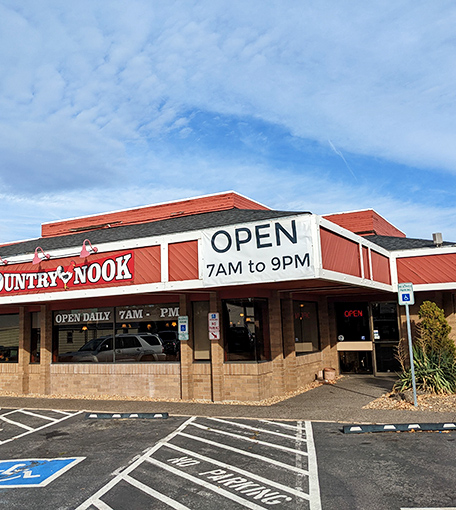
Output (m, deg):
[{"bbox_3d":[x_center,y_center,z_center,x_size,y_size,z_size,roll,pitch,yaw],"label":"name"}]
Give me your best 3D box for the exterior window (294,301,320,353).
[{"bbox_3d":[2.203,2.059,15.072,0.100,1.478,2.464,-6,-9,28],"label":"exterior window"}]

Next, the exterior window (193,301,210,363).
[{"bbox_3d":[-0.614,1.877,12.935,0.560,1.495,0.100,-6,-9,28],"label":"exterior window"}]

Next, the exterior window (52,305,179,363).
[{"bbox_3d":[-3.072,2.149,14.241,4.519,1.495,0.100,-6,-9,28],"label":"exterior window"}]

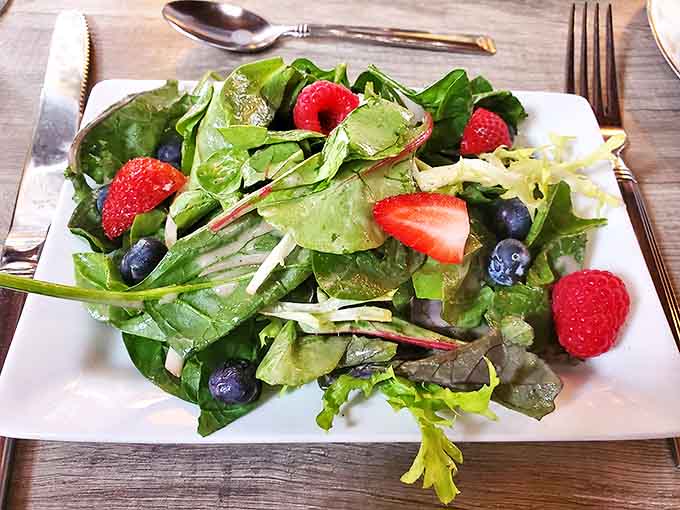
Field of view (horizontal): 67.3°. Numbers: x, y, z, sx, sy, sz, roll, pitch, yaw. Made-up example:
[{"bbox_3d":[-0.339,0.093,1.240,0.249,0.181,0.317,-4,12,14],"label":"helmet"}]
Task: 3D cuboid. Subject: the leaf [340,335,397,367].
[{"bbox_3d":[0.007,0.030,0.162,0.023,0.006,0.010,0,74,0],"label":"leaf"}]

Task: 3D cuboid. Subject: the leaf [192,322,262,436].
[{"bbox_3d":[-0.036,0.039,0.165,0.024,0.010,0.039,11,63,6],"label":"leaf"}]

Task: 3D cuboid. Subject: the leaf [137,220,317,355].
[{"bbox_3d":[-0.040,0.008,0.168,0.065,0.012,0.040,-23,63,-5],"label":"leaf"}]

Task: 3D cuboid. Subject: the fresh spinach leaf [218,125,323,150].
[{"bbox_3d":[-0.025,-0.041,0.185,0.038,0.007,0.011,5,63,3],"label":"fresh spinach leaf"}]

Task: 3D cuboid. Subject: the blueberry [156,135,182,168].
[{"bbox_3d":[-0.078,-0.047,0.234,0.016,0.015,0.016,0,61,0],"label":"blueberry"}]

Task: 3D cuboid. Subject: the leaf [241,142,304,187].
[{"bbox_3d":[-0.024,-0.032,0.181,0.026,0.007,0.015,-30,71,-11],"label":"leaf"}]

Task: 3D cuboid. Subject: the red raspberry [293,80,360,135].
[{"bbox_3d":[-0.005,-0.055,0.194,0.025,0.025,0.021,0,30,0],"label":"red raspberry"}]

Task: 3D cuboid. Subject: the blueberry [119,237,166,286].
[{"bbox_3d":[-0.067,0.002,0.174,0.015,0.014,0.015,0,57,0],"label":"blueberry"}]

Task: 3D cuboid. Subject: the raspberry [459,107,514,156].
[{"bbox_3d":[0.066,-0.056,0.232,0.025,0.026,0.025,0,61,0],"label":"raspberry"}]

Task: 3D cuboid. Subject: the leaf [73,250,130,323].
[{"bbox_3d":[-0.082,0.010,0.180,0.019,0.007,0.039,-33,61,-5],"label":"leaf"}]

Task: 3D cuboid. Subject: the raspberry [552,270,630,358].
[{"bbox_3d":[0.094,0.022,0.191,0.027,0.027,0.033,0,61,0],"label":"raspberry"}]

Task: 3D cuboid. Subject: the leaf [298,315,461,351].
[{"bbox_3d":[0.015,0.028,0.183,0.058,0.007,0.010,4,71,1],"label":"leaf"}]

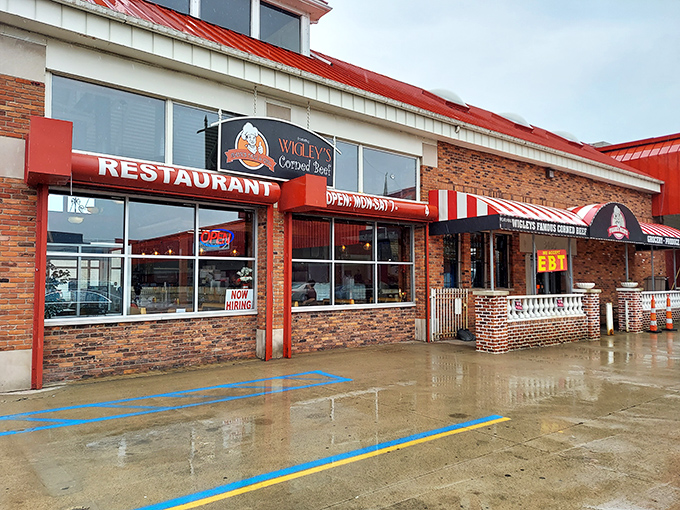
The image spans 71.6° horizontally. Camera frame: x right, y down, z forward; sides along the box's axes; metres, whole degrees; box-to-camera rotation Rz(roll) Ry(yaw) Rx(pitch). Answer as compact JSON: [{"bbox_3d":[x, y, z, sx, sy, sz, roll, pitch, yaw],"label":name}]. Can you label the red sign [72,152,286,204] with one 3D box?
[{"bbox_3d":[-2.411,-1.161,7.428,3.290,0.420,0.350,2,-4,-37],"label":"red sign"}]

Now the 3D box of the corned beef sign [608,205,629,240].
[{"bbox_3d":[7.571,-0.869,12.789,1.264,0.928,0.080,2,-4,-37],"label":"corned beef sign"}]

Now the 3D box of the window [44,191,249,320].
[{"bbox_3d":[-3.018,0.051,8.052,3.464,2.005,0.147,2,-3,-36],"label":"window"}]

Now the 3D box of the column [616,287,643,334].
[{"bbox_3d":[8.520,1.619,13.872,0.440,1.280,0.440,2,-3,-36],"label":"column"}]

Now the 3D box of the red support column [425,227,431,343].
[{"bbox_3d":[2.029,0.634,10.898,0.120,2.770,0.100,2,-4,-37],"label":"red support column"}]

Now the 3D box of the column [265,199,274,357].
[{"bbox_3d":[-1.373,0.536,9.062,0.130,2.950,0.139,2,-3,-36],"label":"column"}]

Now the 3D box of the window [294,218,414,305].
[{"bbox_3d":[0.366,0.193,10.552,3.586,1.940,0.147,2,-3,-36],"label":"window"}]

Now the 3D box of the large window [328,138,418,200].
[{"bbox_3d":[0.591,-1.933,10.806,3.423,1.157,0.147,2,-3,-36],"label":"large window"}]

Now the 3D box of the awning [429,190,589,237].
[{"bbox_3d":[4.397,-1.042,12.188,3.765,1.214,2.086,2,-3,-36],"label":"awning"}]

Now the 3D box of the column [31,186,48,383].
[{"bbox_3d":[-3.991,0.421,6.277,0.120,2.710,0.100,2,-4,-37],"label":"column"}]

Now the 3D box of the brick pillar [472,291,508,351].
[{"bbox_3d":[3.126,1.367,9.698,0.510,1.255,0.510,2,-4,-37],"label":"brick pillar"}]

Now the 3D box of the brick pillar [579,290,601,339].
[{"bbox_3d":[6.153,1.465,11.737,0.510,1.255,0.510,2,-4,-37],"label":"brick pillar"}]

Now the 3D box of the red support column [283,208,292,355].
[{"bbox_3d":[-1.040,0.567,9.303,0.139,2.910,0.147,2,-3,-36],"label":"red support column"}]

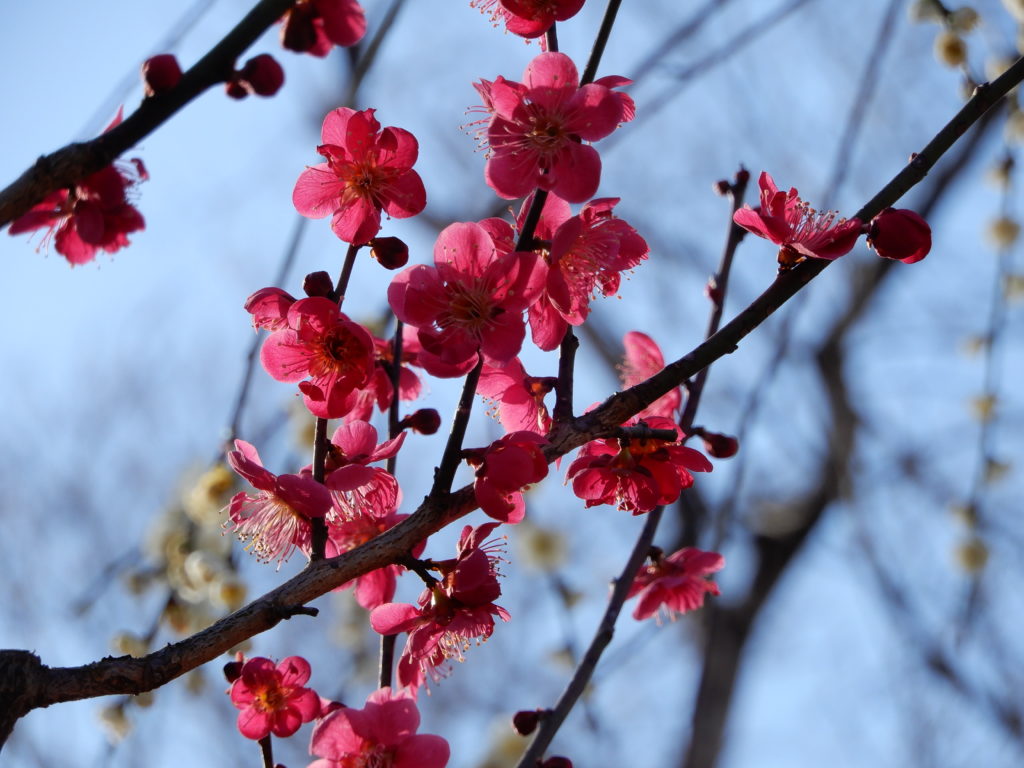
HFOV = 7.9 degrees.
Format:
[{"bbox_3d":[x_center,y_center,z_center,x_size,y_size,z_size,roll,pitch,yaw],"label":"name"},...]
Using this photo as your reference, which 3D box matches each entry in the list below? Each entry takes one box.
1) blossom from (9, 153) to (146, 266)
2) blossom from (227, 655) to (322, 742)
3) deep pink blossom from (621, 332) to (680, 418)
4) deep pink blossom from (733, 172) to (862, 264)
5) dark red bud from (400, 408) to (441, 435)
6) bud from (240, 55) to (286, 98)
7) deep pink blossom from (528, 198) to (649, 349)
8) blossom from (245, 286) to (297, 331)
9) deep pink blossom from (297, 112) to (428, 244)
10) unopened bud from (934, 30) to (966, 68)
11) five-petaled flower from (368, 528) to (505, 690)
[{"bbox_3d":[-0.080,-0.033,1.370,0.023,0.019,0.018,-12,-60,37],"label":"blossom"},{"bbox_3d":[-0.046,0.060,1.420,0.017,0.017,0.008,0,3,0],"label":"blossom"},{"bbox_3d":[0.027,-0.001,1.450,0.013,0.020,0.020,-16,-10,-27],"label":"deep pink blossom"},{"bbox_3d":[0.054,-0.031,1.400,0.022,0.013,0.022,17,9,-3],"label":"deep pink blossom"},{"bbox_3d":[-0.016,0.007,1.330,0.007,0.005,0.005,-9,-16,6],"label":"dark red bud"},{"bbox_3d":[-0.044,-0.055,1.310,0.008,0.007,0.007,3,-13,18],"label":"bud"},{"bbox_3d":[0.014,-0.021,1.400,0.022,0.028,0.012,14,-3,-41],"label":"deep pink blossom"},{"bbox_3d":[-0.045,-0.014,1.400,0.012,0.009,0.012,15,-26,18],"label":"blossom"},{"bbox_3d":[-0.029,-0.039,1.400,0.025,0.025,0.011,0,5,0],"label":"deep pink blossom"},{"bbox_3d":[0.116,-0.088,1.950,0.007,0.008,0.007,7,-49,-24],"label":"unopened bud"},{"bbox_3d":[-0.014,0.042,1.390,0.027,0.027,0.024,-24,19,7],"label":"five-petaled flower"}]

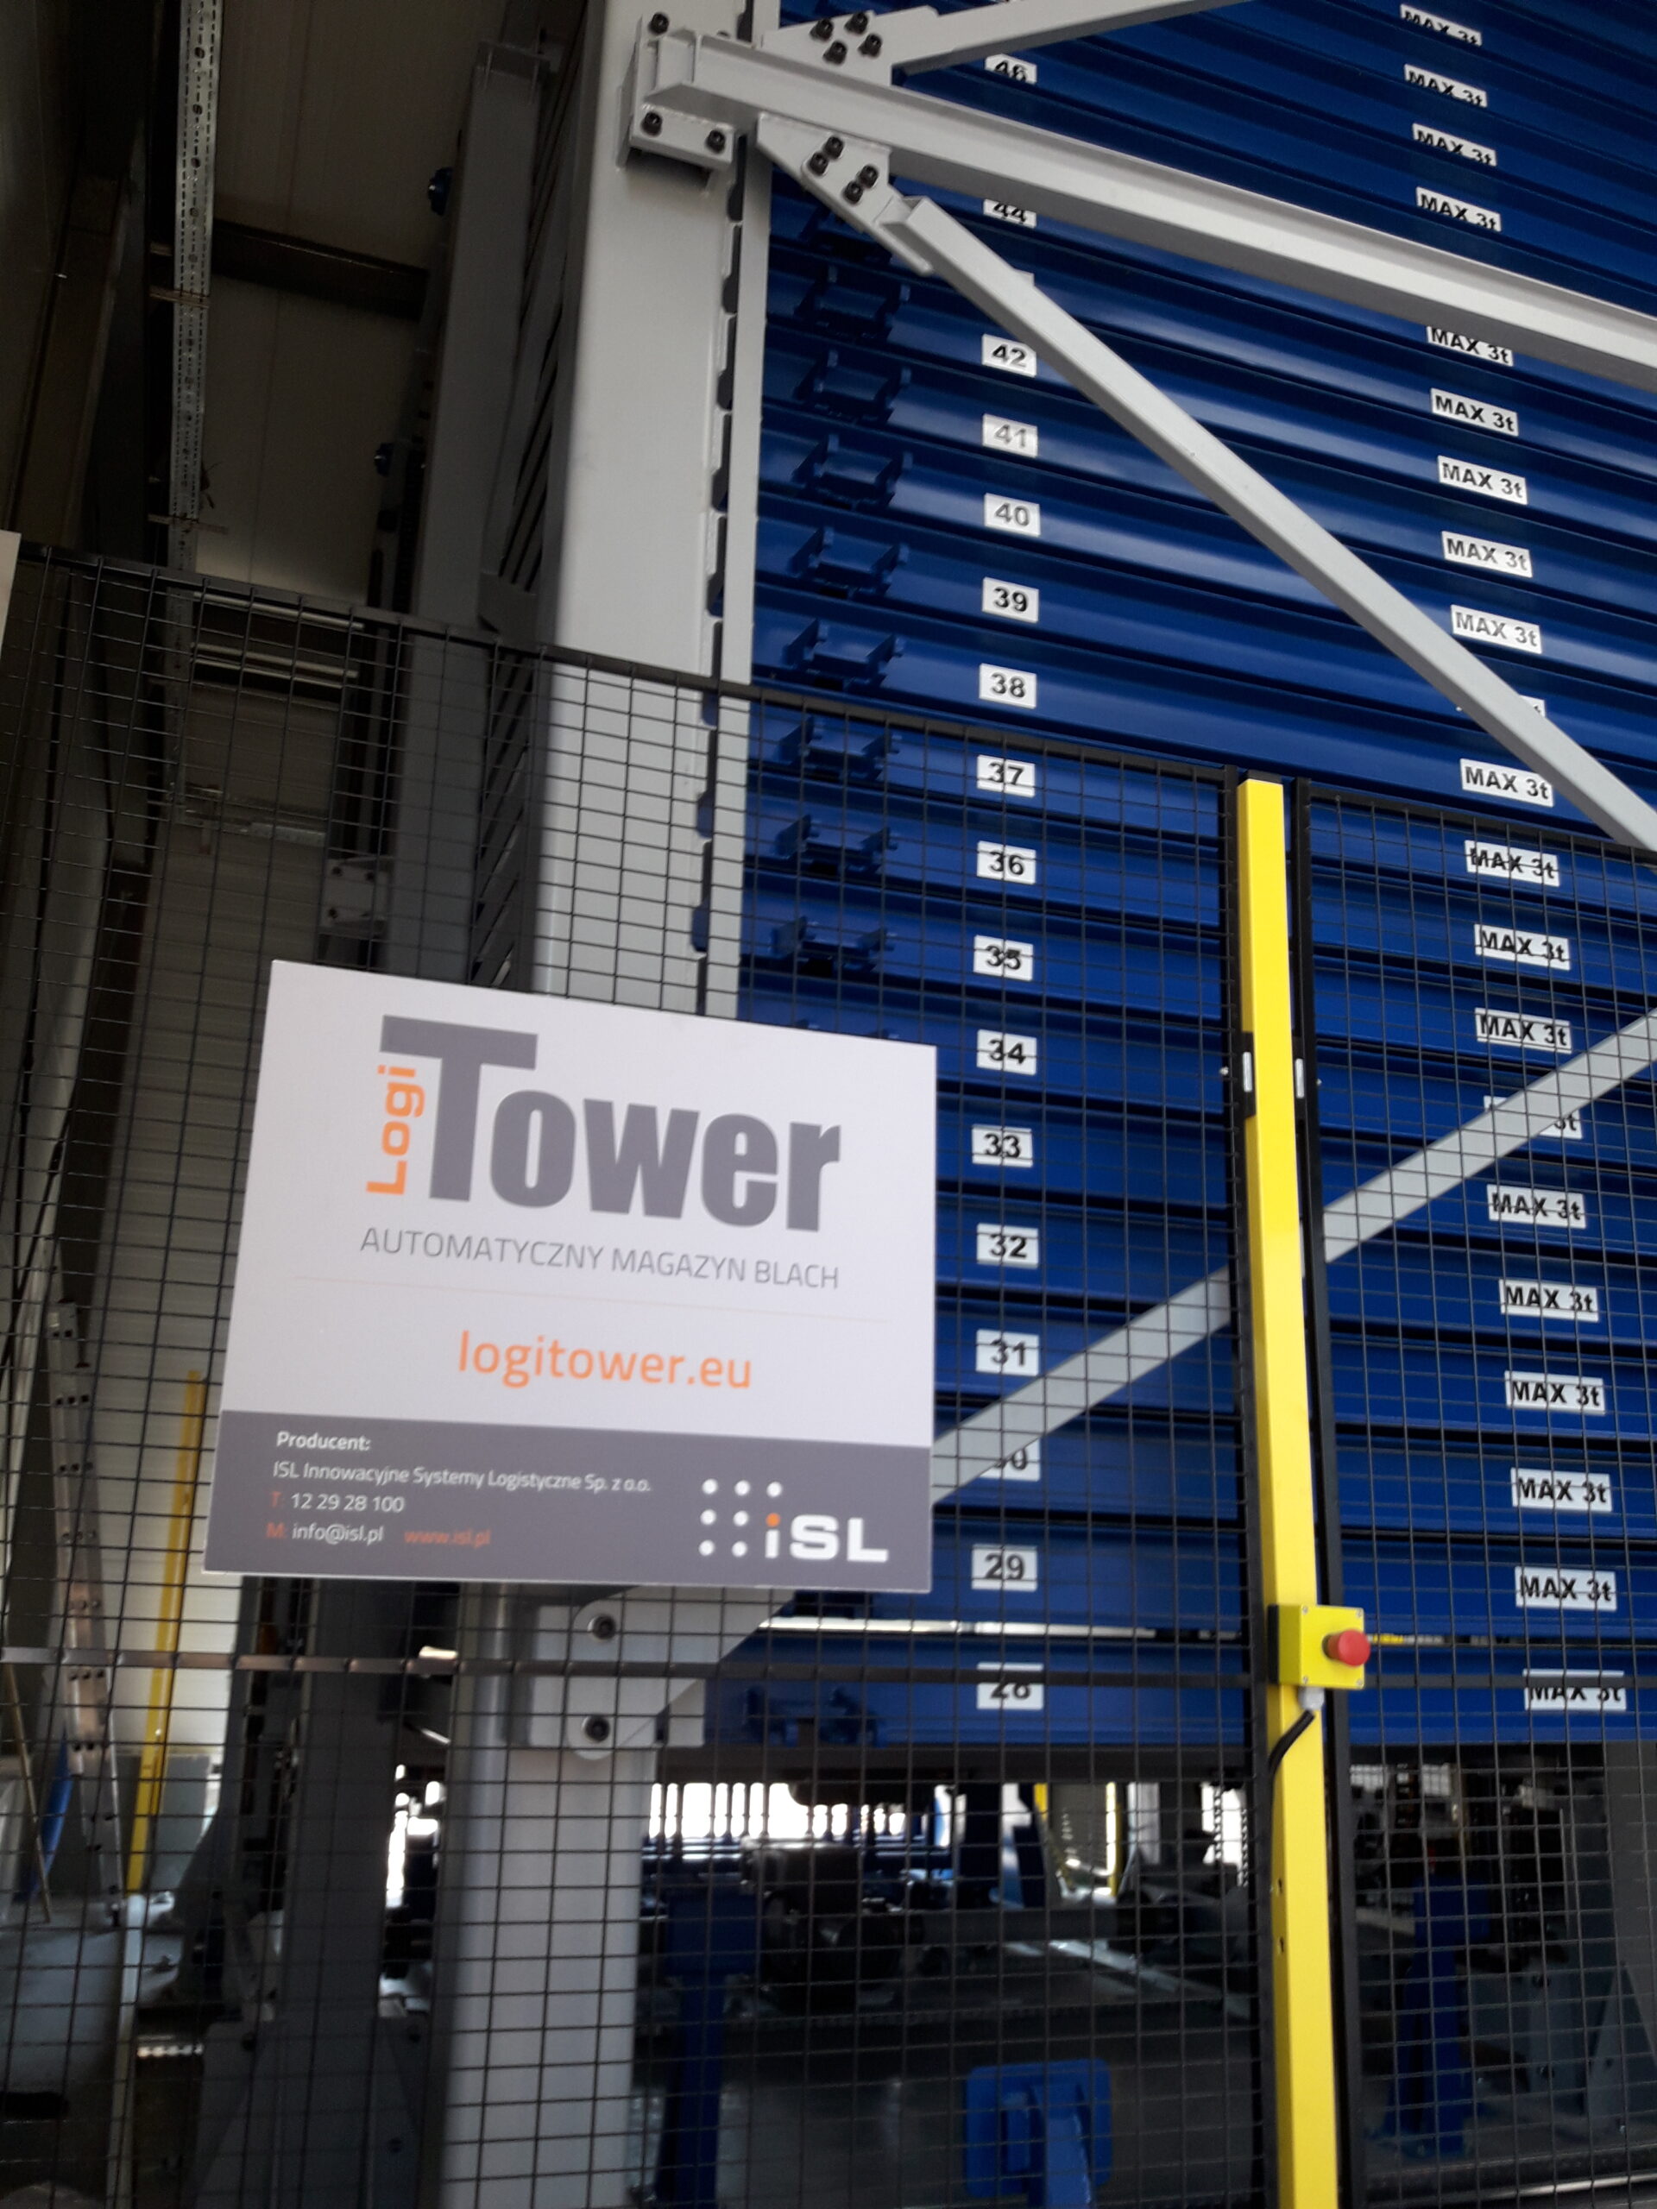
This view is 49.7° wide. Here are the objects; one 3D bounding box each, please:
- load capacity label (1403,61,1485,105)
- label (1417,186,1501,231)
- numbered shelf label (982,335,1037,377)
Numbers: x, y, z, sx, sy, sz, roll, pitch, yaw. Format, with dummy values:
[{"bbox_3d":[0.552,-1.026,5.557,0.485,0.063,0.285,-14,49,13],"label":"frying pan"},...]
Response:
[{"bbox_3d":[1.295,-2.122,3.738,0.200,0.060,0.005,7,-16,-18],"label":"load capacity label"},{"bbox_3d":[1.294,-1.824,3.657,0.200,0.060,0.005,7,-16,-18],"label":"label"},{"bbox_3d":[0.324,-1.332,3.183,0.100,0.060,0.005,7,-16,-18],"label":"numbered shelf label"}]

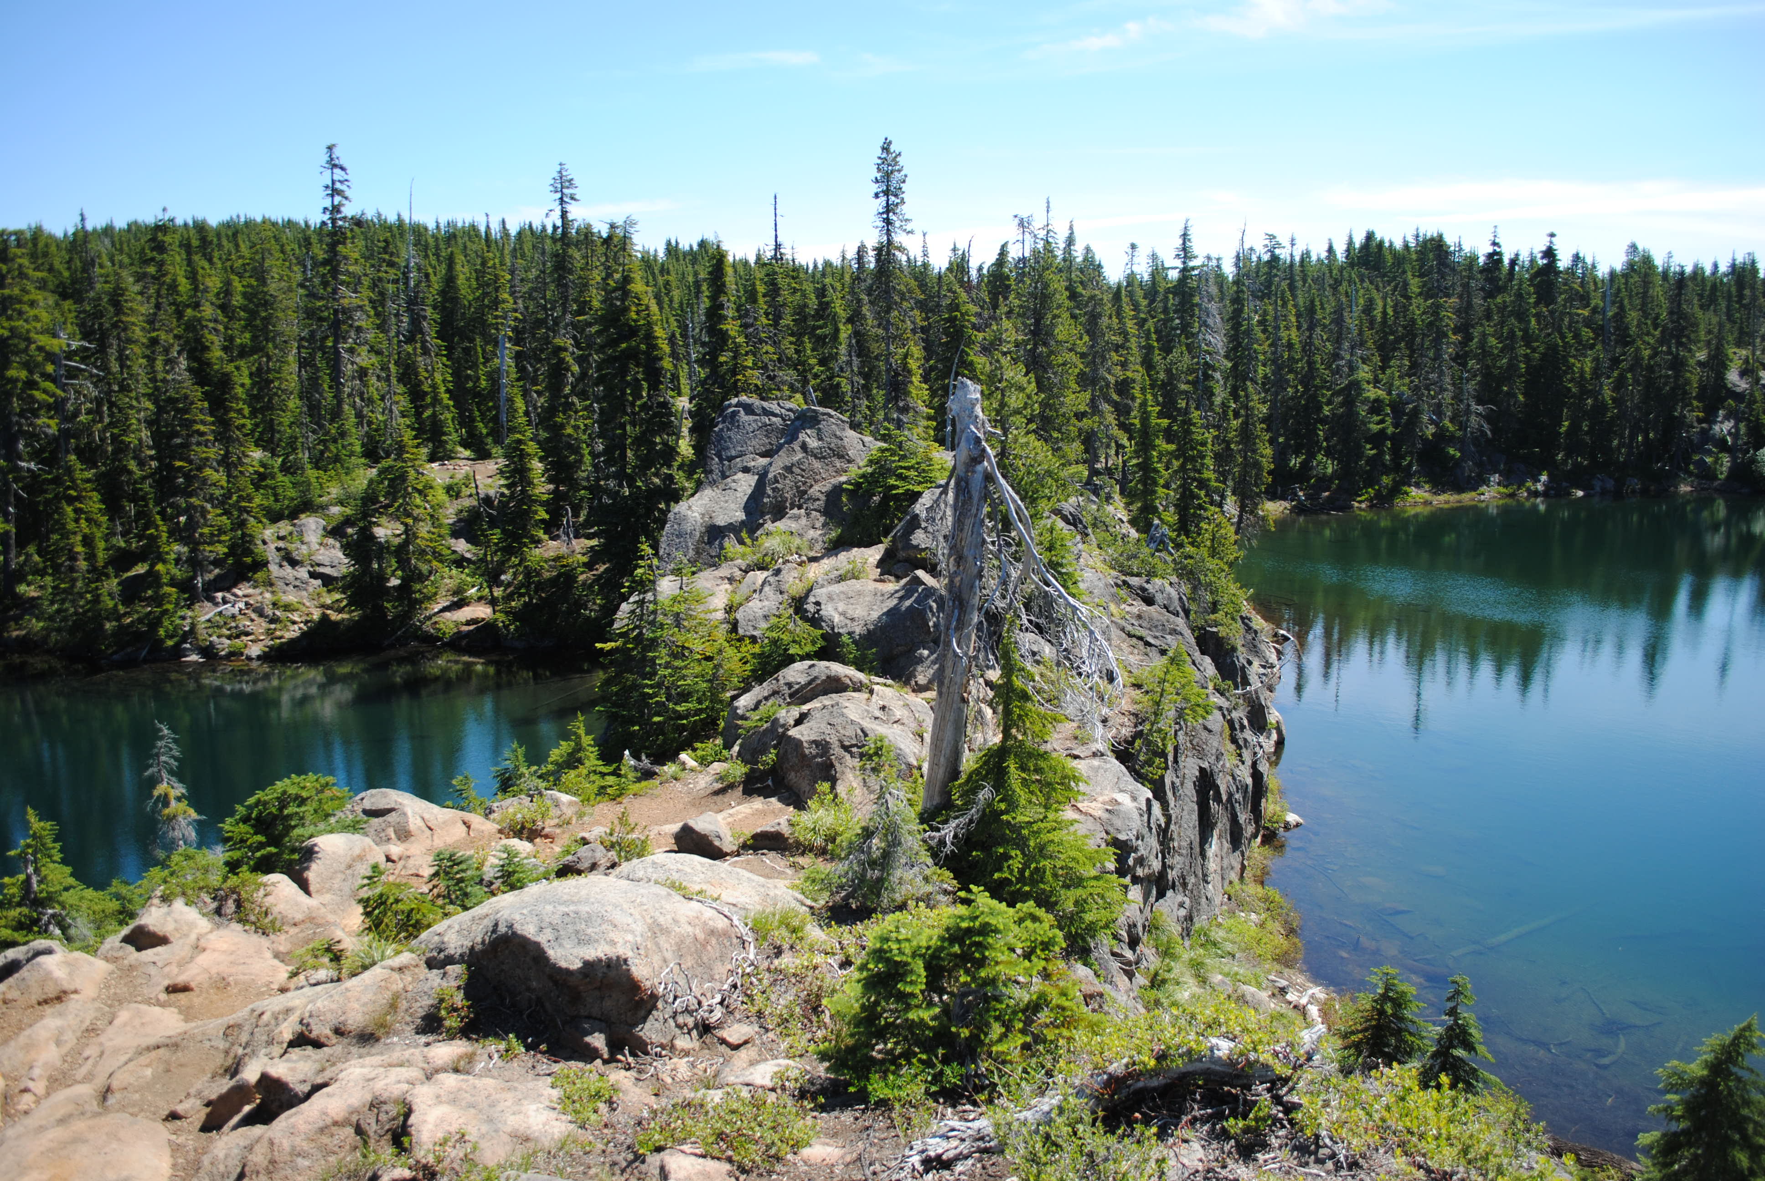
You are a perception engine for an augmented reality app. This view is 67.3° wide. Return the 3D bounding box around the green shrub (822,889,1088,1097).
[{"bbox_3d":[0.324,1.801,6.000,1.184,0.776,1.006,0,10,3],"label":"green shrub"}]

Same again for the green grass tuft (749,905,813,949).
[{"bbox_3d":[-0.553,1.830,7.200,0.330,0.210,0.280,0,9,-4],"label":"green grass tuft"}]

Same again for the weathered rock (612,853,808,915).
[{"bbox_3d":[-1.070,1.860,8.300,1.230,0.270,0.800,-2,10,-8],"label":"weathered rock"}]

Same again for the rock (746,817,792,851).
[{"bbox_3d":[-0.936,1.983,10.865,0.380,0.230,0.300,-1,8,-5],"label":"rock"}]

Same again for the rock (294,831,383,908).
[{"bbox_3d":[-3.539,1.825,8.600,0.600,0.450,0.550,0,7,0],"label":"rock"}]

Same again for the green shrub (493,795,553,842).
[{"bbox_3d":[-2.709,1.714,10.000,0.441,0.314,0.396,-3,10,-16],"label":"green shrub"}]

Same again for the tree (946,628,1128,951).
[{"bbox_3d":[1.099,1.430,9.646,1.250,2.200,1.200,0,8,7],"label":"tree"}]

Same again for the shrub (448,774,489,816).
[{"bbox_3d":[-3.533,1.751,11.300,0.360,0.380,0.330,0,7,0],"label":"shrub"}]

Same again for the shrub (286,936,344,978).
[{"bbox_3d":[-3.537,2.264,8.258,0.340,0.220,0.280,-4,9,-24],"label":"shrub"}]

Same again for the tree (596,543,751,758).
[{"bbox_3d":[-2.325,0.690,14.900,1.750,2.350,1.600,0,8,0],"label":"tree"}]

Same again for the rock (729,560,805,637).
[{"bbox_3d":[-1.573,0.112,18.000,1.000,0.950,0.900,0,8,0],"label":"rock"}]

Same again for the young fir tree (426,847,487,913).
[{"bbox_3d":[-2.668,1.816,8.300,0.351,0.383,0.316,-4,10,-19],"label":"young fir tree"}]

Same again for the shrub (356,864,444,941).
[{"bbox_3d":[-2.873,1.865,7.900,0.520,0.400,0.470,0,7,0],"label":"shrub"}]

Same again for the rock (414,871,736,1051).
[{"bbox_3d":[-1.716,2.064,7.651,1.780,0.760,1.200,-1,8,-5],"label":"rock"}]

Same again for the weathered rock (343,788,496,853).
[{"bbox_3d":[-3.896,1.901,11.110,1.120,0.430,0.750,-3,9,-20],"label":"weathered rock"}]

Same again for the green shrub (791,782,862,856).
[{"bbox_3d":[-0.458,1.819,10.600,0.570,0.520,0.520,0,7,0],"label":"green shrub"}]

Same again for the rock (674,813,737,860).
[{"bbox_3d":[-1.430,1.962,10.652,0.470,0.340,0.400,-2,8,-8],"label":"rock"}]

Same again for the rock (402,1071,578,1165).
[{"bbox_3d":[-1.882,2.517,6.340,0.770,0.240,0.480,-3,9,-18],"label":"rock"}]

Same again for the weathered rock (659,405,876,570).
[{"bbox_3d":[-1.943,-1.755,22.500,3.600,2.650,2.800,0,8,0],"label":"weathered rock"}]

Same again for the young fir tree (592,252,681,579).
[{"bbox_3d":[-6.129,-4.376,33.000,2.200,8.100,2.200,0,8,0],"label":"young fir tree"}]

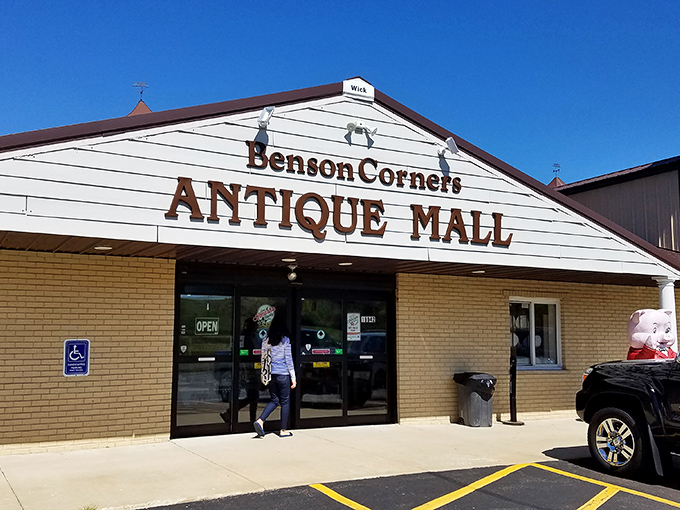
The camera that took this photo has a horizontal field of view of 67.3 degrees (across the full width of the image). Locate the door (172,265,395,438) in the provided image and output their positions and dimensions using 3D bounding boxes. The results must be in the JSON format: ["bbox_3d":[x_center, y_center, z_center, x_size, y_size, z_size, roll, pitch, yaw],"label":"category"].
[{"bbox_3d":[-0.674,1.333,7.411,3.355,2.335,0.150,4,-7,-22],"label":"door"}]

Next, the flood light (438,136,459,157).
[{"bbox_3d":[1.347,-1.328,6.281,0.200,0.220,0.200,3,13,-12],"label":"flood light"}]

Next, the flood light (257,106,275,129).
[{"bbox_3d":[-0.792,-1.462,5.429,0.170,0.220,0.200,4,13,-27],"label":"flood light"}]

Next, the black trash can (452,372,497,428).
[{"bbox_3d":[2.143,2.285,8.121,0.500,0.790,0.500,2,-7,-10],"label":"black trash can"}]

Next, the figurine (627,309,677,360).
[{"bbox_3d":[4.532,1.723,7.409,0.600,1.830,0.550,2,-7,-11],"label":"figurine"}]

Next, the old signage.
[{"bbox_3d":[0.272,-0.630,5.902,4.300,1.010,0.070,4,-7,-22],"label":"old signage"}]

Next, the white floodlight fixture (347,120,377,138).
[{"bbox_3d":[0.249,-1.456,5.926,0.330,0.190,0.180,4,-7,-22],"label":"white floodlight fixture"}]

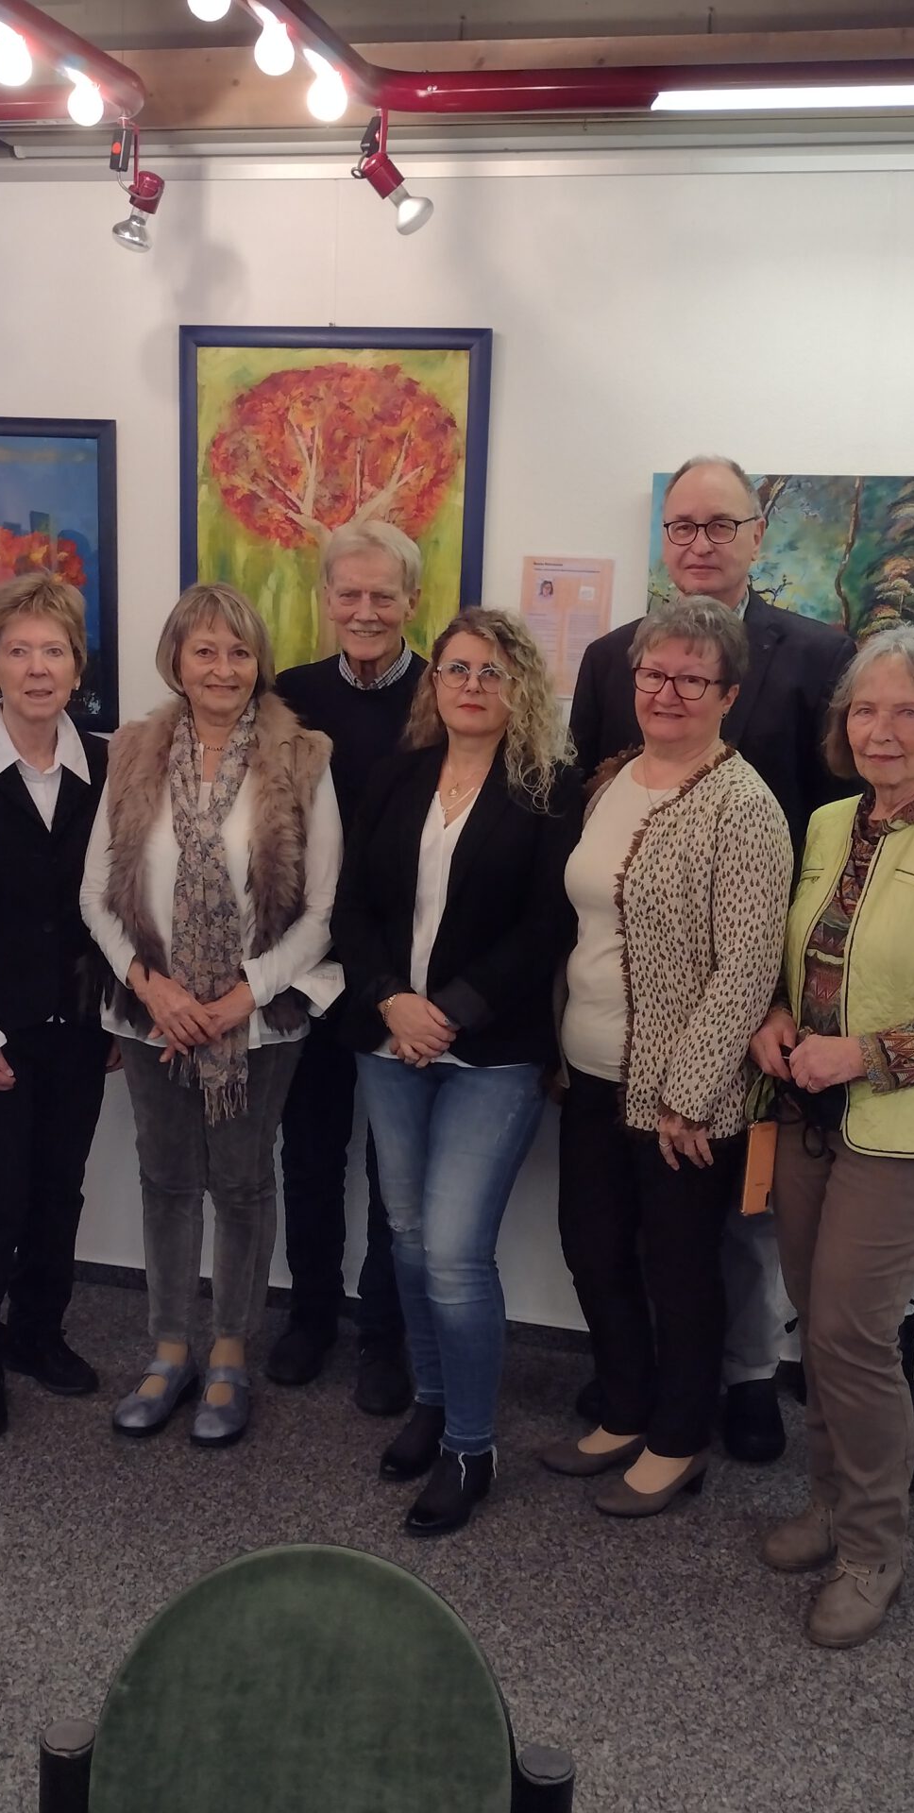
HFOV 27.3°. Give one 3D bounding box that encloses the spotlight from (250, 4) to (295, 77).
[{"bbox_3d":[-0.269,-1.274,2.779,0.070,0.110,0.070,5,12,14],"label":"spotlight"}]

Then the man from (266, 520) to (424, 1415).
[{"bbox_3d":[-0.179,0.126,3.765,0.500,1.751,0.330,3,12,6],"label":"man"}]

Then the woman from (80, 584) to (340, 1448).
[{"bbox_3d":[-0.475,0.209,3.616,0.480,1.650,0.330,2,11,-1],"label":"woman"}]

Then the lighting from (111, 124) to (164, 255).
[{"bbox_3d":[-0.594,-1.337,3.500,0.100,0.240,0.120,-5,13,-30],"label":"lighting"}]

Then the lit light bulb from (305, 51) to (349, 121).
[{"bbox_3d":[-0.208,-1.307,3.010,0.070,0.110,0.070,2,12,0],"label":"lit light bulb"}]

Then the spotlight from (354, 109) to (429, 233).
[{"bbox_3d":[-0.115,-1.315,3.380,0.140,0.230,0.100,-1,12,-16],"label":"spotlight"}]

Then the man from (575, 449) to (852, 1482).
[{"bbox_3d":[0.480,0.119,3.565,0.540,1.890,0.340,5,12,14],"label":"man"}]

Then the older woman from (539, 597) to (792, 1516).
[{"bbox_3d":[0.361,0.274,3.416,0.480,1.660,0.400,12,15,40],"label":"older woman"}]

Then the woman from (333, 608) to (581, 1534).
[{"bbox_3d":[-0.009,0.282,3.388,0.460,1.630,0.360,6,12,18],"label":"woman"}]

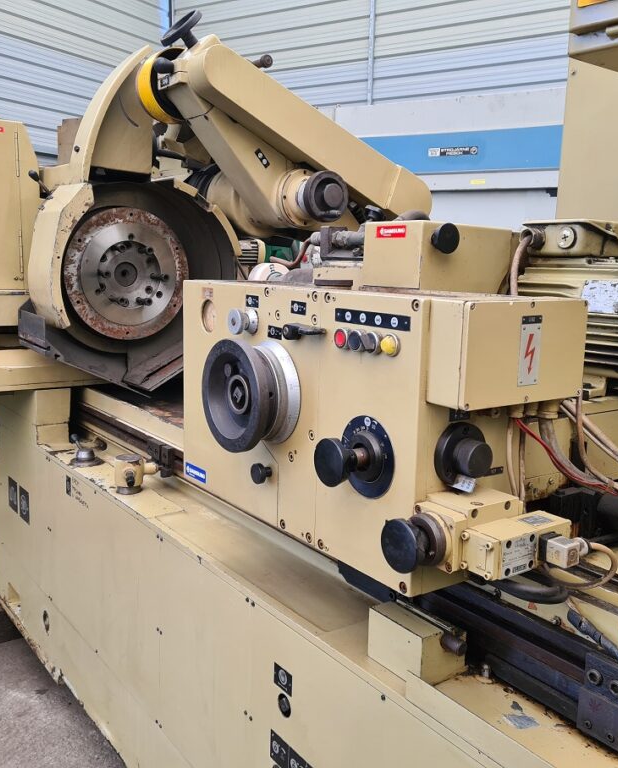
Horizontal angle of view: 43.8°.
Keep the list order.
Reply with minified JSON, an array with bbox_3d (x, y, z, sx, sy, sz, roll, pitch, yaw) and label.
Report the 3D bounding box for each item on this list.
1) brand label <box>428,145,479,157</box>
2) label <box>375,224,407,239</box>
[{"bbox_3d":[0.733,-1.177,3.900,0.258,0.043,0.005,6,10,28],"label":"brand label"},{"bbox_3d":[0.166,-0.304,1.540,0.004,0.023,0.085,-5,11,-35],"label":"label"}]

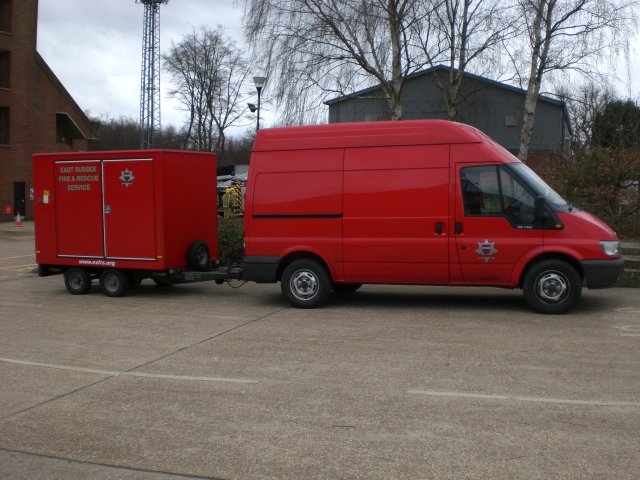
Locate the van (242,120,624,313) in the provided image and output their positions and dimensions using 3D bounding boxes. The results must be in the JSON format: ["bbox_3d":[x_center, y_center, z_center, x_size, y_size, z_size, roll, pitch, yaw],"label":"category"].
[{"bbox_3d":[1.621,-0.370,10.325,5.200,2.570,2.060,0,4,10],"label":"van"}]

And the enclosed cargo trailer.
[{"bbox_3d":[-2.691,-0.264,11.508,3.670,2.280,1.550,1,4,23],"label":"enclosed cargo trailer"}]

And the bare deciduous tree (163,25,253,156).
[{"bbox_3d":[-8.723,-9.346,54.481,7.100,14.600,7.000,-1,4,0],"label":"bare deciduous tree"}]

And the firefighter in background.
[{"bbox_3d":[-4.944,-1.847,37.960,0.600,1.840,0.420,0,4,9],"label":"firefighter in background"}]

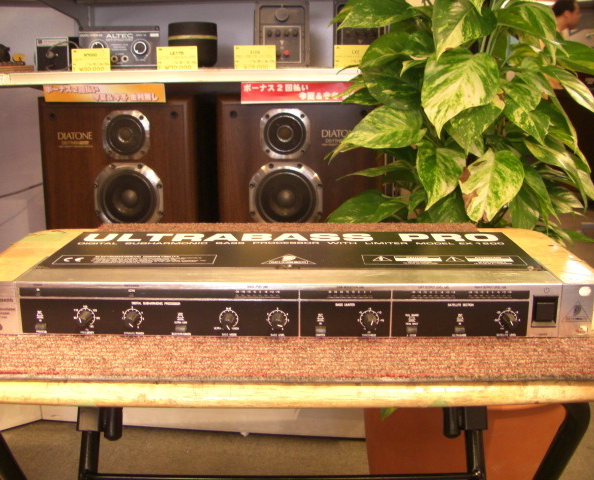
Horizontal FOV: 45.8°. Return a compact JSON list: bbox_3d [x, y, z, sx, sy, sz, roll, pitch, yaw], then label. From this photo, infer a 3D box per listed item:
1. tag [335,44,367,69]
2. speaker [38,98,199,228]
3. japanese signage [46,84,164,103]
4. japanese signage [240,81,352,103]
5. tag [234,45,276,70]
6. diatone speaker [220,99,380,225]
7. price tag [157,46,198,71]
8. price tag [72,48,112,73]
[{"bbox_3d":[0.123,-0.389,1.495,0.091,0.053,0.008,2,11,9],"label":"tag"},{"bbox_3d":[-0.401,-0.035,1.915,0.390,0.690,0.360,2,11,9],"label":"speaker"},{"bbox_3d":[-0.441,-0.336,1.610,0.290,0.043,0.008,2,11,9],"label":"japanese signage"},{"bbox_3d":[0.029,-0.313,1.490,0.295,0.045,0.008,2,11,9],"label":"japanese signage"},{"bbox_3d":[-0.090,-0.394,1.515,0.091,0.053,0.008,2,11,9],"label":"tag"},{"bbox_3d":[0.035,-0.026,1.860,0.390,0.690,0.360,2,11,9],"label":"diatone speaker"},{"bbox_3d":[-0.262,-0.398,1.540,0.091,0.053,0.008,2,11,9],"label":"price tag"},{"bbox_3d":[-0.461,-0.403,1.575,0.091,0.053,0.008,2,11,9],"label":"price tag"}]

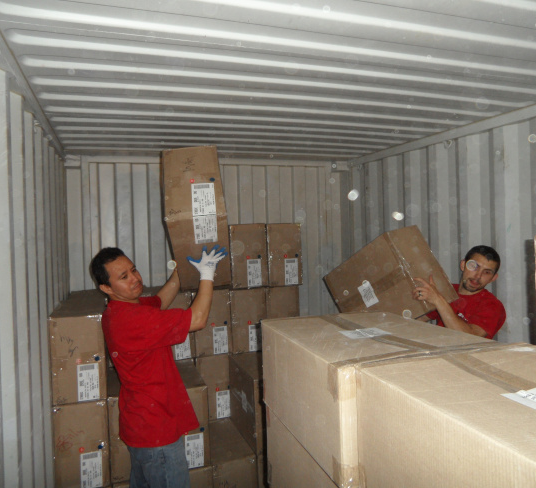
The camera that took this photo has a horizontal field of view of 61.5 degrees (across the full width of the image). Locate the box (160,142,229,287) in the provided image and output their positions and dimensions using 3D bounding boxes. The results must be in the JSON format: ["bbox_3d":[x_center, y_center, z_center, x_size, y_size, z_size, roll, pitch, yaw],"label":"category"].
[{"bbox_3d":[-0.356,-0.119,2.312,0.264,0.456,0.565,-7,-38,-8],"label":"box"}]

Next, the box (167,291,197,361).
[{"bbox_3d":[-0.741,0.565,3.327,0.264,0.456,0.565,-2,1,-19],"label":"box"}]

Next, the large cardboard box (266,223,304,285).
[{"bbox_3d":[0.039,0.079,3.582,0.264,0.456,0.565,-2,1,-19],"label":"large cardboard box"}]

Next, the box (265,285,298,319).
[{"bbox_3d":[0.033,0.539,3.586,0.264,0.456,0.565,-2,1,-19],"label":"box"}]

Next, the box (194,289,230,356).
[{"bbox_3d":[-0.479,0.556,3.415,0.264,0.456,0.565,-2,1,-19],"label":"box"}]

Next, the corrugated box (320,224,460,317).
[{"bbox_3d":[0.681,0.251,2.585,0.264,0.456,0.570,-11,-21,-37],"label":"corrugated box"}]

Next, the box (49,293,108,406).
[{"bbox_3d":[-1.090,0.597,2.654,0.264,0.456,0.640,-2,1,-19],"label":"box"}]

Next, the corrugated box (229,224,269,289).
[{"bbox_3d":[-0.217,0.088,3.496,0.264,0.456,0.565,-2,1,-19],"label":"corrugated box"}]

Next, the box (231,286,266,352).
[{"bbox_3d":[-0.220,0.547,3.502,0.264,0.456,0.565,-2,1,-19],"label":"box"}]

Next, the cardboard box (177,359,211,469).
[{"bbox_3d":[-0.550,1.034,2.801,0.264,0.456,0.565,-2,1,-19],"label":"cardboard box"}]

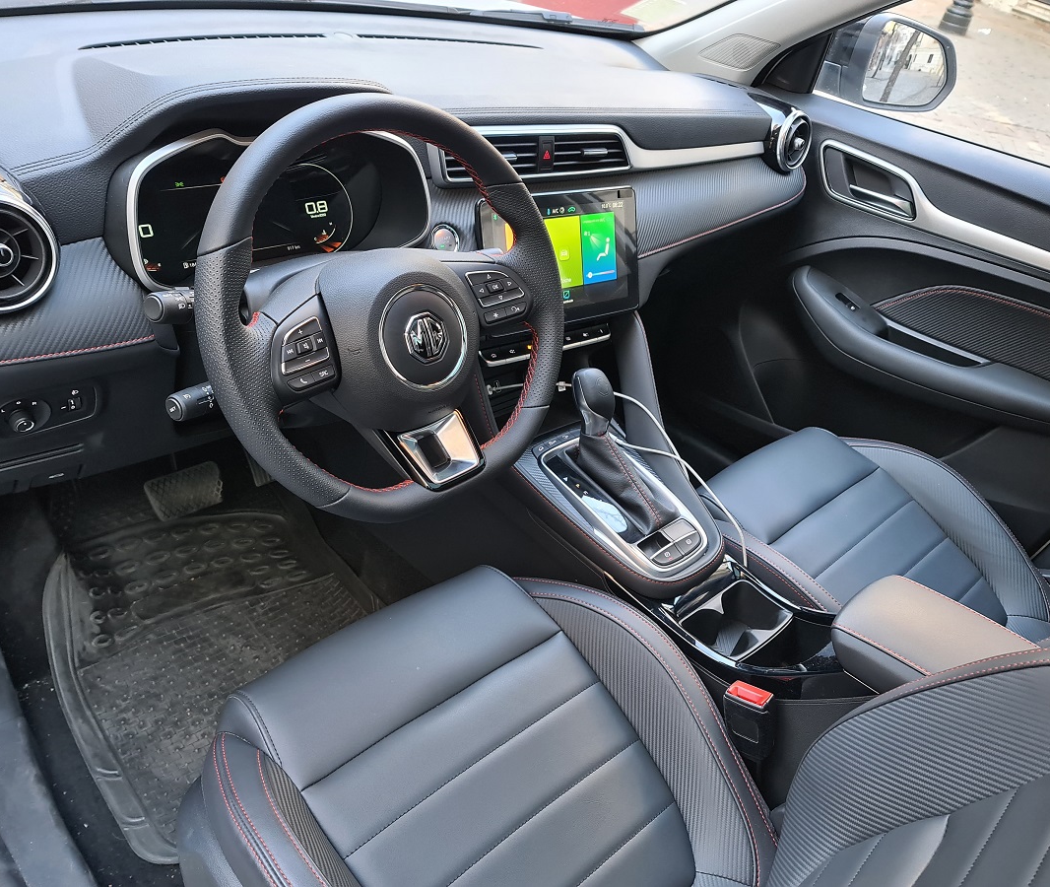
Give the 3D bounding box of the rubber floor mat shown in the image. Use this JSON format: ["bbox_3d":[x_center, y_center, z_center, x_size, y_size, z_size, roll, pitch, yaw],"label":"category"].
[{"bbox_3d":[-0.432,0.257,1.259,0.445,0.060,0.595,-18,41,-35],"label":"rubber floor mat"}]

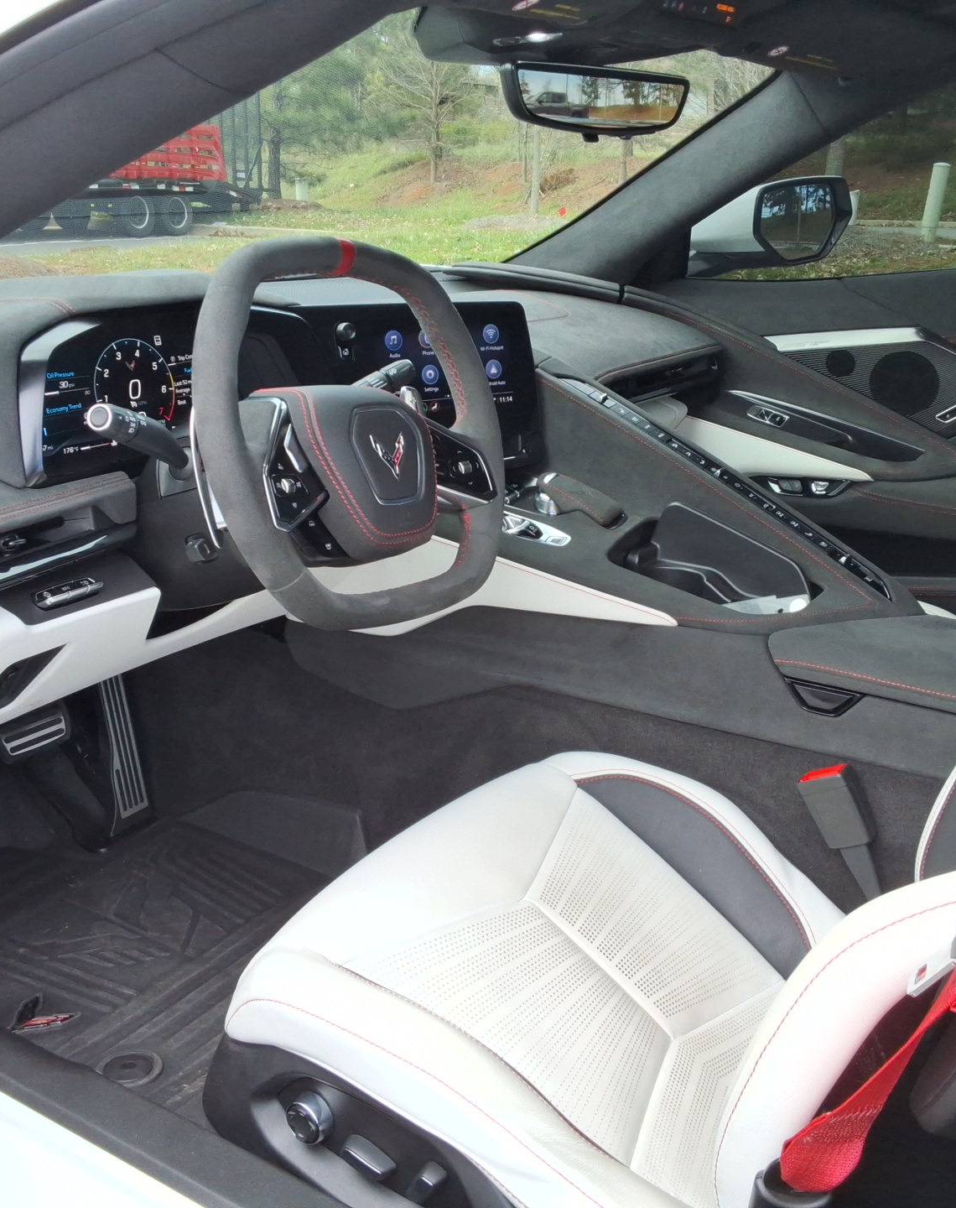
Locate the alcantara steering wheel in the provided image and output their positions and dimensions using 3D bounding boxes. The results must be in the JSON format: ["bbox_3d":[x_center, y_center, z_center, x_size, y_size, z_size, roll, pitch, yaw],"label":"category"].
[{"bbox_3d":[-0.113,-0.143,1.127,0.110,0.342,0.366,-9,3,36],"label":"alcantara steering wheel"}]

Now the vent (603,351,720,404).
[{"bbox_3d":[0.248,-0.327,1.862,0.070,0.055,0.370,13,21,31],"label":"vent"}]

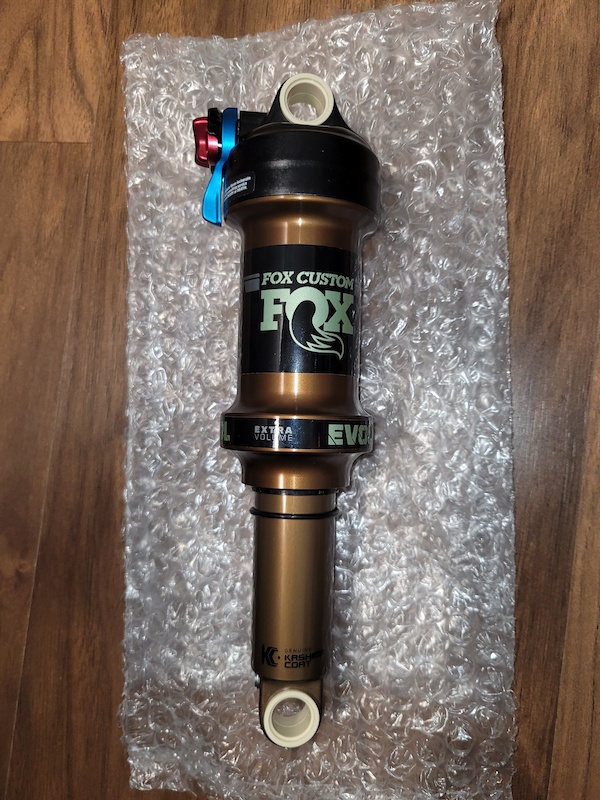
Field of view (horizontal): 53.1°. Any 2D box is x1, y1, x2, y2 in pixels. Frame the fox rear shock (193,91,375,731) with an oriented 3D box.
[{"bbox_3d":[-0.006,0.002,0.221,0.068,0.057,0.243,2,88,-5],"label":"fox rear shock"}]

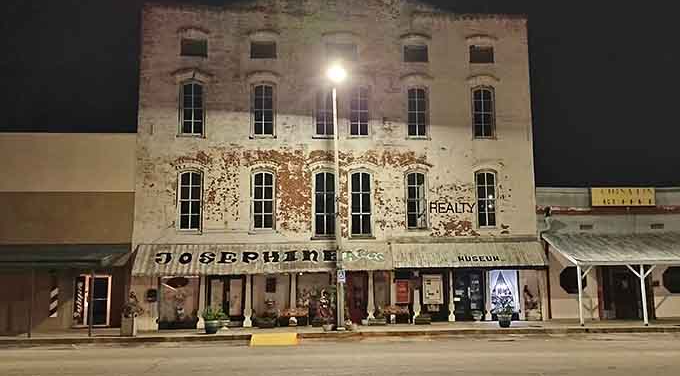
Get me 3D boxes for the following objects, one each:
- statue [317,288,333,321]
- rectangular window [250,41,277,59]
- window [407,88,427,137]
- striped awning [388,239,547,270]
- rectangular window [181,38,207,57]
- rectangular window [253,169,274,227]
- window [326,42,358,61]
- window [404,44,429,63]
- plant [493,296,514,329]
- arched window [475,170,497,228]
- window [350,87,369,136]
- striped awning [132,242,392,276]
[{"bbox_3d":[-0.647,4.902,22.126,0.668,1.310,0.500,0,-7,-4],"label":"statue"},{"bbox_3d":[-3.430,-6.165,23.782,1.156,0.838,0.200,0,-7,-4],"label":"rectangular window"},{"bbox_3d":[3.456,-3.411,23.964,0.916,2.314,0.200,0,-7,-4],"label":"window"},{"bbox_3d":[5.573,2.849,22.786,6.580,1.140,0.850,0,-7,-6],"label":"striped awning"},{"bbox_3d":[-6.344,-6.115,23.086,1.126,0.905,0.180,0,-7,-6],"label":"rectangular window"},{"bbox_3d":[-3.317,0.542,22.999,0.946,2.525,0.200,0,-7,-4],"label":"rectangular window"},{"bbox_3d":[0.112,-6.120,23.779,1.444,0.933,0.180,0,-7,-6],"label":"window"},{"bbox_3d":[3.457,-6.159,24.288,1.207,0.951,0.200,0,-7,-4],"label":"window"},{"bbox_3d":[6.638,5.054,21.533,0.888,1.193,0.888,0,-7,-4],"label":"plant"},{"bbox_3d":[6.554,0.514,23.729,0.916,2.516,0.200,0,-7,-4],"label":"arched window"},{"bbox_3d":[0.876,-3.382,23.526,0.874,2.206,0.180,0,-7,-6],"label":"window"},{"bbox_3d":[-2.976,2.849,21.451,10.246,1.198,0.750,0,-8,-5],"label":"striped awning"}]

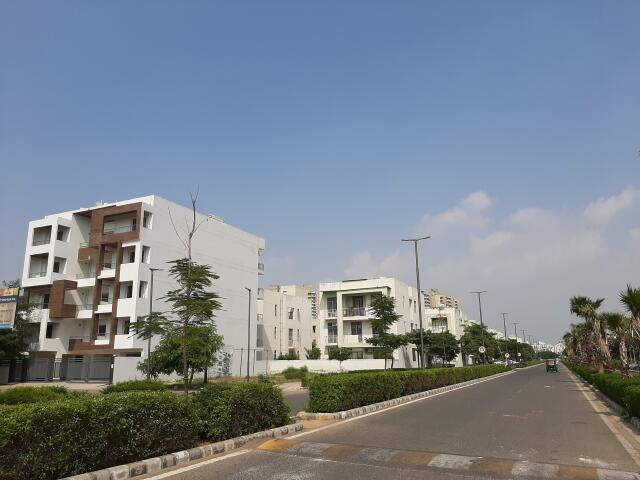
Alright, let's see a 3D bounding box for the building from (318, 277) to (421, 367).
[{"bbox_3d":[7.009,11.770,63.063,9.900,11.100,13.000,-7,-16,25],"label":"building"}]

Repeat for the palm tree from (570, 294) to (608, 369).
[{"bbox_3d":[26.491,9.152,46.406,3.300,7.500,3.300,-7,-16,25],"label":"palm tree"}]

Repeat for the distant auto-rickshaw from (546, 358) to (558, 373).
[{"bbox_3d":[30.083,16.260,62.402,1.350,1.720,2.700,-7,-16,25],"label":"distant auto-rickshaw"}]

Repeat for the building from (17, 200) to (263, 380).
[{"bbox_3d":[-18.872,6.976,53.705,17.500,16.600,19.200,-7,-16,25],"label":"building"}]

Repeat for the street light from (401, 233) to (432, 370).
[{"bbox_3d":[6.901,4.700,32.922,2.100,10.050,0.250,-7,-16,25],"label":"street light"}]

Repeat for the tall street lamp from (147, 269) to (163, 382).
[{"bbox_3d":[-10.992,5.708,31.551,0.180,7.750,1.150,-7,-16,25],"label":"tall street lamp"}]

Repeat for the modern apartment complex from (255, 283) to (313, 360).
[{"bbox_3d":[-9.029,13.413,71.584,10.300,12.500,14.200,-7,-16,25],"label":"modern apartment complex"}]

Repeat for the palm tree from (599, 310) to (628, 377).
[{"bbox_3d":[24.285,8.491,39.034,2.400,5.200,2.400,-7,-16,25],"label":"palm tree"}]

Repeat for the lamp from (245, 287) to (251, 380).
[{"bbox_3d":[-6.065,7.733,39.756,0.180,7.750,0.850,-7,-16,25],"label":"lamp"}]

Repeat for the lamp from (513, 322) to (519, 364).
[{"bbox_3d":[46.951,24.764,113.767,2.100,10.050,0.300,-7,-16,25],"label":"lamp"}]

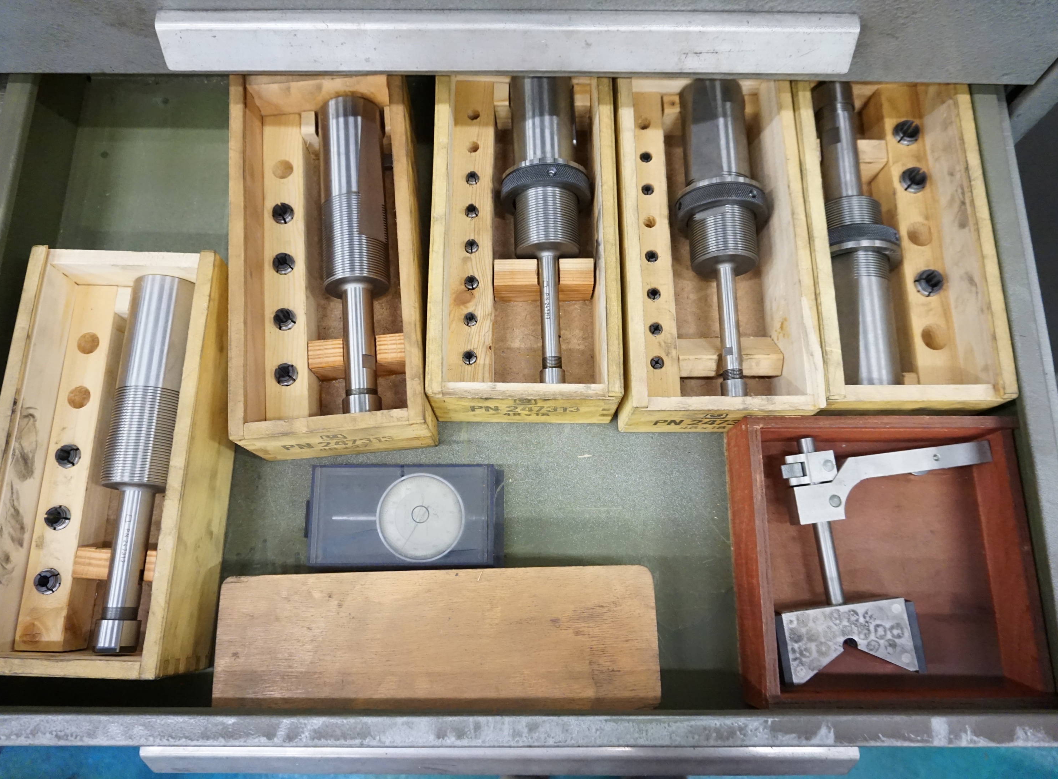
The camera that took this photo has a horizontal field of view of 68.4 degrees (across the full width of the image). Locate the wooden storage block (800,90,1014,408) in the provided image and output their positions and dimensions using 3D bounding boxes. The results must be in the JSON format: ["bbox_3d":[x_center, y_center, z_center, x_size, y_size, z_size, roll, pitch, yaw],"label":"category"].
[{"bbox_3d":[0.252,-0.115,0.569,0.123,0.077,0.269,0,75,0],"label":"wooden storage block"}]

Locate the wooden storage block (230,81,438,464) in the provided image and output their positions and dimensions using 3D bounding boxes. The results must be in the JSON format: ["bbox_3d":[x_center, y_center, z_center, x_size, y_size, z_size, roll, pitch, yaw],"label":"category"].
[{"bbox_3d":[-0.139,-0.094,0.560,0.122,0.079,0.269,-5,75,-2],"label":"wooden storage block"}]

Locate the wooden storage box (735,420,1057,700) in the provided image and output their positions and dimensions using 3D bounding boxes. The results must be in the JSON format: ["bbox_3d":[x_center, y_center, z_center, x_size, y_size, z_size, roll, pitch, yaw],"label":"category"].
[{"bbox_3d":[0.233,0.114,0.520,0.176,0.055,0.182,0,75,0],"label":"wooden storage box"}]

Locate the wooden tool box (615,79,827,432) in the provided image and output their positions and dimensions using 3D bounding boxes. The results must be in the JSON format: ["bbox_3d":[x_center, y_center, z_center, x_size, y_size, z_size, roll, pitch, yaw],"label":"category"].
[{"bbox_3d":[0.127,-0.109,0.567,0.124,0.076,0.269,0,75,0],"label":"wooden tool box"}]

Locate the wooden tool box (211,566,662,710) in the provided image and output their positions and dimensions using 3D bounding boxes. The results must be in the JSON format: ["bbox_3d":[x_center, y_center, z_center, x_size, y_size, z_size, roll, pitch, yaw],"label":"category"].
[{"bbox_3d":[-0.056,0.161,0.503,0.270,0.059,0.085,-1,75,-1],"label":"wooden tool box"}]

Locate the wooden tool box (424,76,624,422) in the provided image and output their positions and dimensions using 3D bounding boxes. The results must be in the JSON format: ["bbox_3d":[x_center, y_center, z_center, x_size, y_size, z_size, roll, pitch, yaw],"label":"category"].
[{"bbox_3d":[-0.003,-0.116,0.568,0.126,0.077,0.269,0,75,0],"label":"wooden tool box"}]

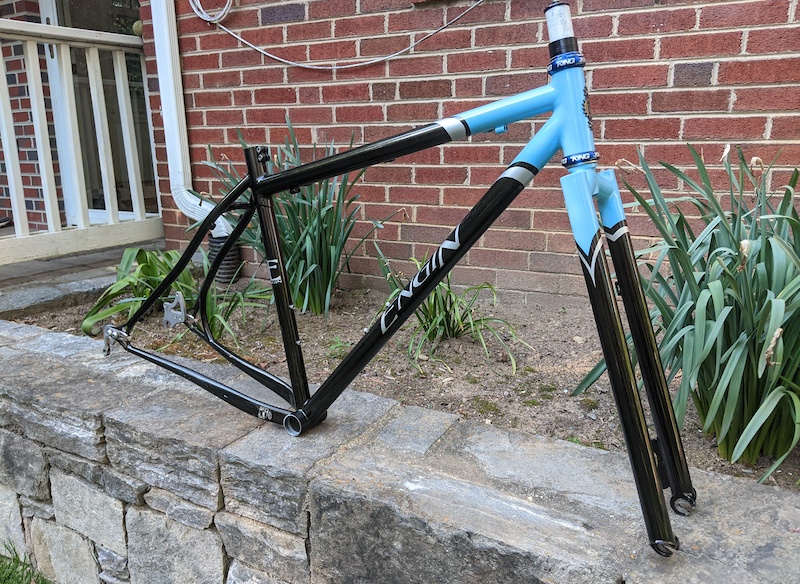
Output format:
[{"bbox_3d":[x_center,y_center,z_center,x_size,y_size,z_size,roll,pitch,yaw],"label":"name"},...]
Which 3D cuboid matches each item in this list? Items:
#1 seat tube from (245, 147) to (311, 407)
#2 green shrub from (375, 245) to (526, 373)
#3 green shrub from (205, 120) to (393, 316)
[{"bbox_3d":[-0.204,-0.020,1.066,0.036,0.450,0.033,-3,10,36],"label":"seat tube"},{"bbox_3d":[0.128,0.006,1.571,0.370,0.235,0.370,1,14,7],"label":"green shrub"},{"bbox_3d":[-0.289,-0.219,1.918,0.540,0.570,0.440,-3,15,-9],"label":"green shrub"}]

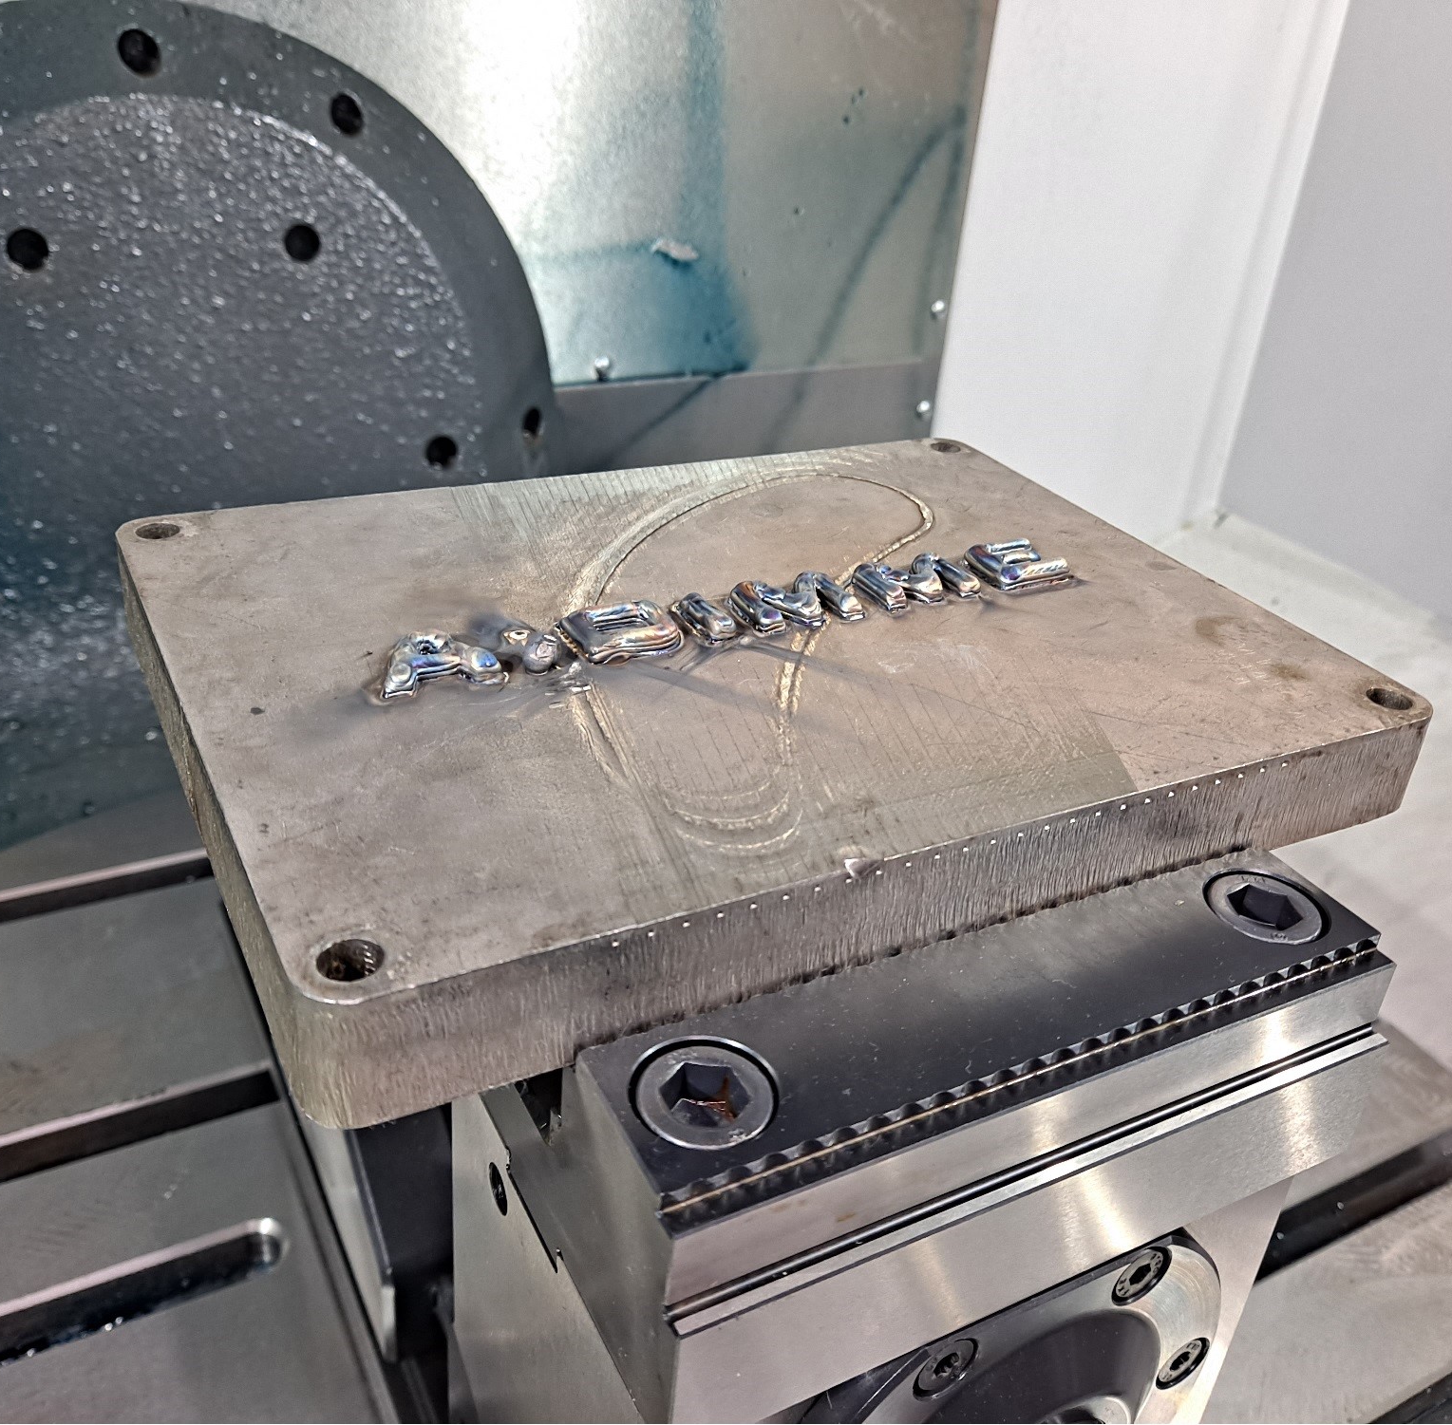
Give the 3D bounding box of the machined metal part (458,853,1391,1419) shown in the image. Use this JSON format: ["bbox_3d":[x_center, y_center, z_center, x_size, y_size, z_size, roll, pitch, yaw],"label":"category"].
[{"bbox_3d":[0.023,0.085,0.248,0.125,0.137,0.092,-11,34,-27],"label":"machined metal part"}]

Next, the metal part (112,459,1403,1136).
[{"bbox_3d":[0.004,-0.010,0.254,0.197,0.022,0.144,-11,34,-27],"label":"metal part"}]

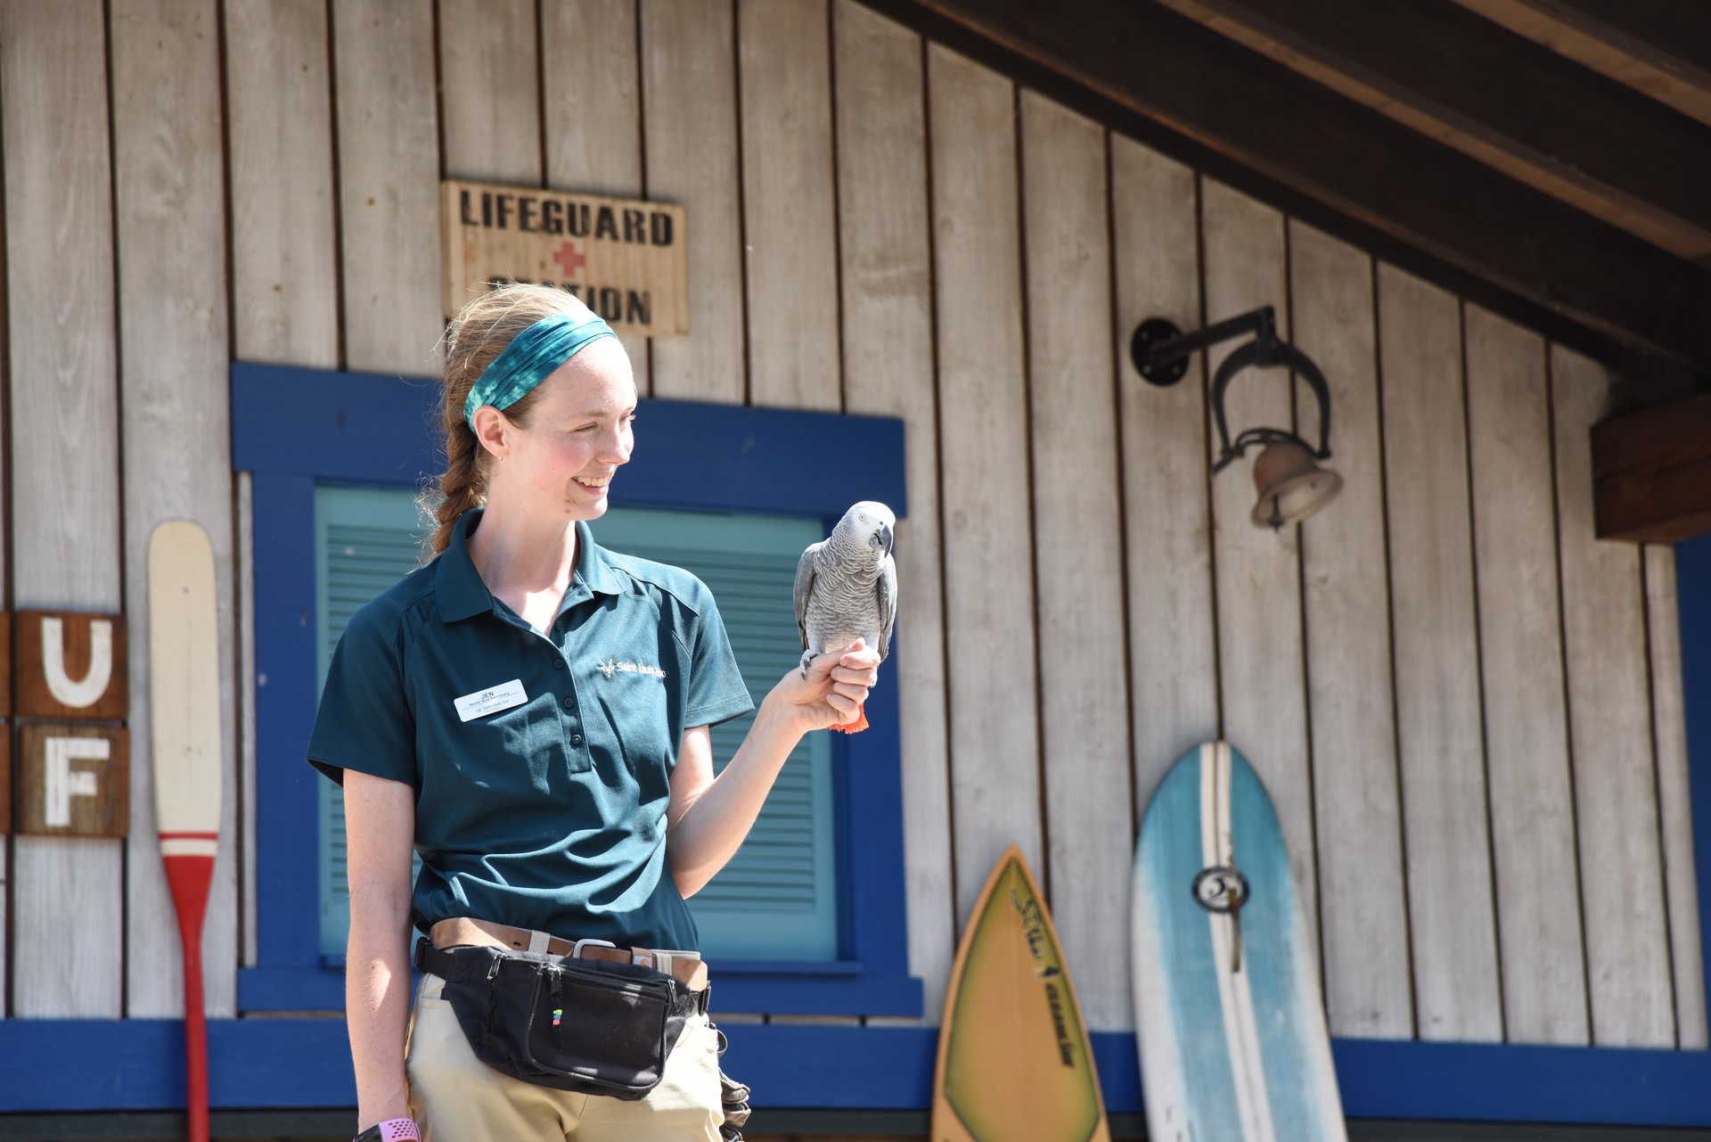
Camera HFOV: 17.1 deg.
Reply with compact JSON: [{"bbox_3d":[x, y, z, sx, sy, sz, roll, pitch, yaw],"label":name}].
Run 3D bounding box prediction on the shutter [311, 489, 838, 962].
[{"bbox_3d":[-0.611,0.349,12.389,1.303,1.001,0.050,4,-11,-33],"label":"shutter"}]

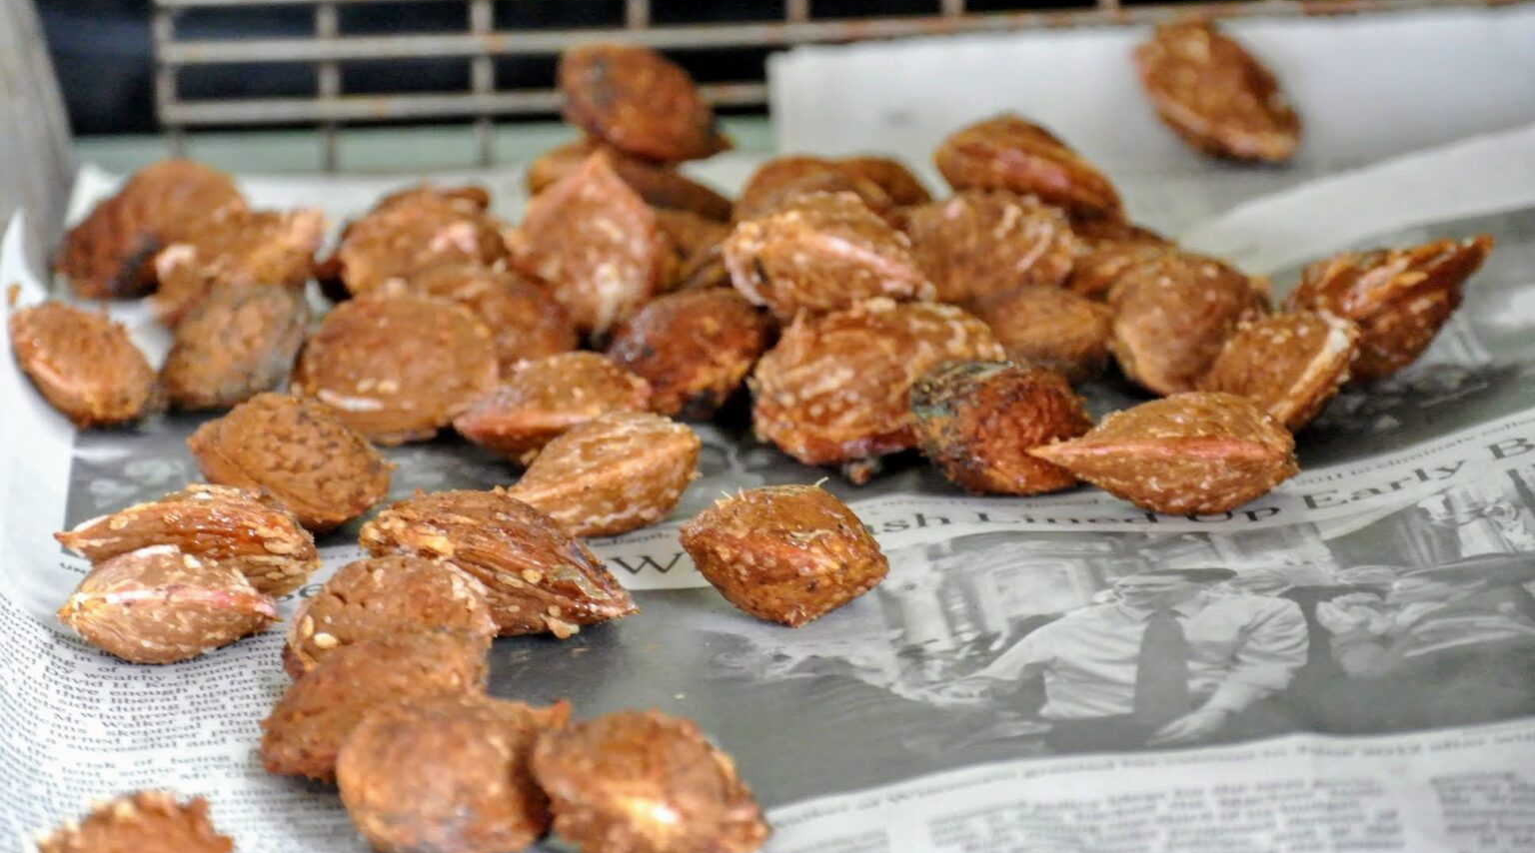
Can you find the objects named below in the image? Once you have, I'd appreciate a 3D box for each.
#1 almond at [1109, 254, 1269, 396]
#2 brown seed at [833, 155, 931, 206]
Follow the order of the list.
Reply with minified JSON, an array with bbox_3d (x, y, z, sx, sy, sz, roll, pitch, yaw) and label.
[{"bbox_3d":[0.068,-0.016,1.180,0.025,0.019,0.033,10,29,15],"label":"almond"},{"bbox_3d":[0.012,-0.033,1.140,0.027,0.017,0.024,6,28,14],"label":"brown seed"}]

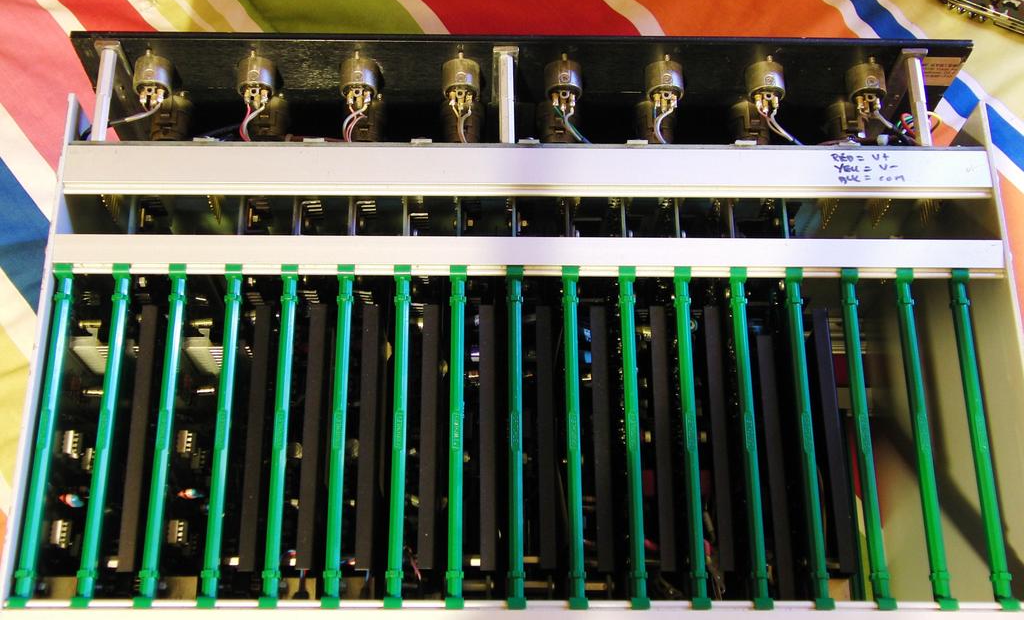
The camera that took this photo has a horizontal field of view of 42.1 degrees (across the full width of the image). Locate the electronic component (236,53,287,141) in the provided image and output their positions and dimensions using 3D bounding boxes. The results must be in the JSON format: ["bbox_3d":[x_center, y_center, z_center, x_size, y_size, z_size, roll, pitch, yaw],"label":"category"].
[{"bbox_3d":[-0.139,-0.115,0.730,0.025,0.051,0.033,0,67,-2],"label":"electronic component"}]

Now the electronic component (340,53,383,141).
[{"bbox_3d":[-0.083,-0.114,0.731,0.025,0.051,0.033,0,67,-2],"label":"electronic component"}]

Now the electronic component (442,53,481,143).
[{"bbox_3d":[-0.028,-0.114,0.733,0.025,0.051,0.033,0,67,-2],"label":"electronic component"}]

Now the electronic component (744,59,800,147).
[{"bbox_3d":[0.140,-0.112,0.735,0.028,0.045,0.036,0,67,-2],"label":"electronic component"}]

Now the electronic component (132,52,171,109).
[{"bbox_3d":[-0.193,-0.123,0.715,0.021,0.021,0.029,0,67,-2],"label":"electronic component"}]

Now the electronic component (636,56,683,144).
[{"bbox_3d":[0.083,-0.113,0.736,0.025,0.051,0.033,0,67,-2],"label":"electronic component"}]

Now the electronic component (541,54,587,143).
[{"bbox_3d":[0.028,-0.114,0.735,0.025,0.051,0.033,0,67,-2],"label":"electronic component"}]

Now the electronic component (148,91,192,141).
[{"bbox_3d":[-0.193,-0.105,0.754,0.024,0.024,0.032,0,67,-2],"label":"electronic component"}]

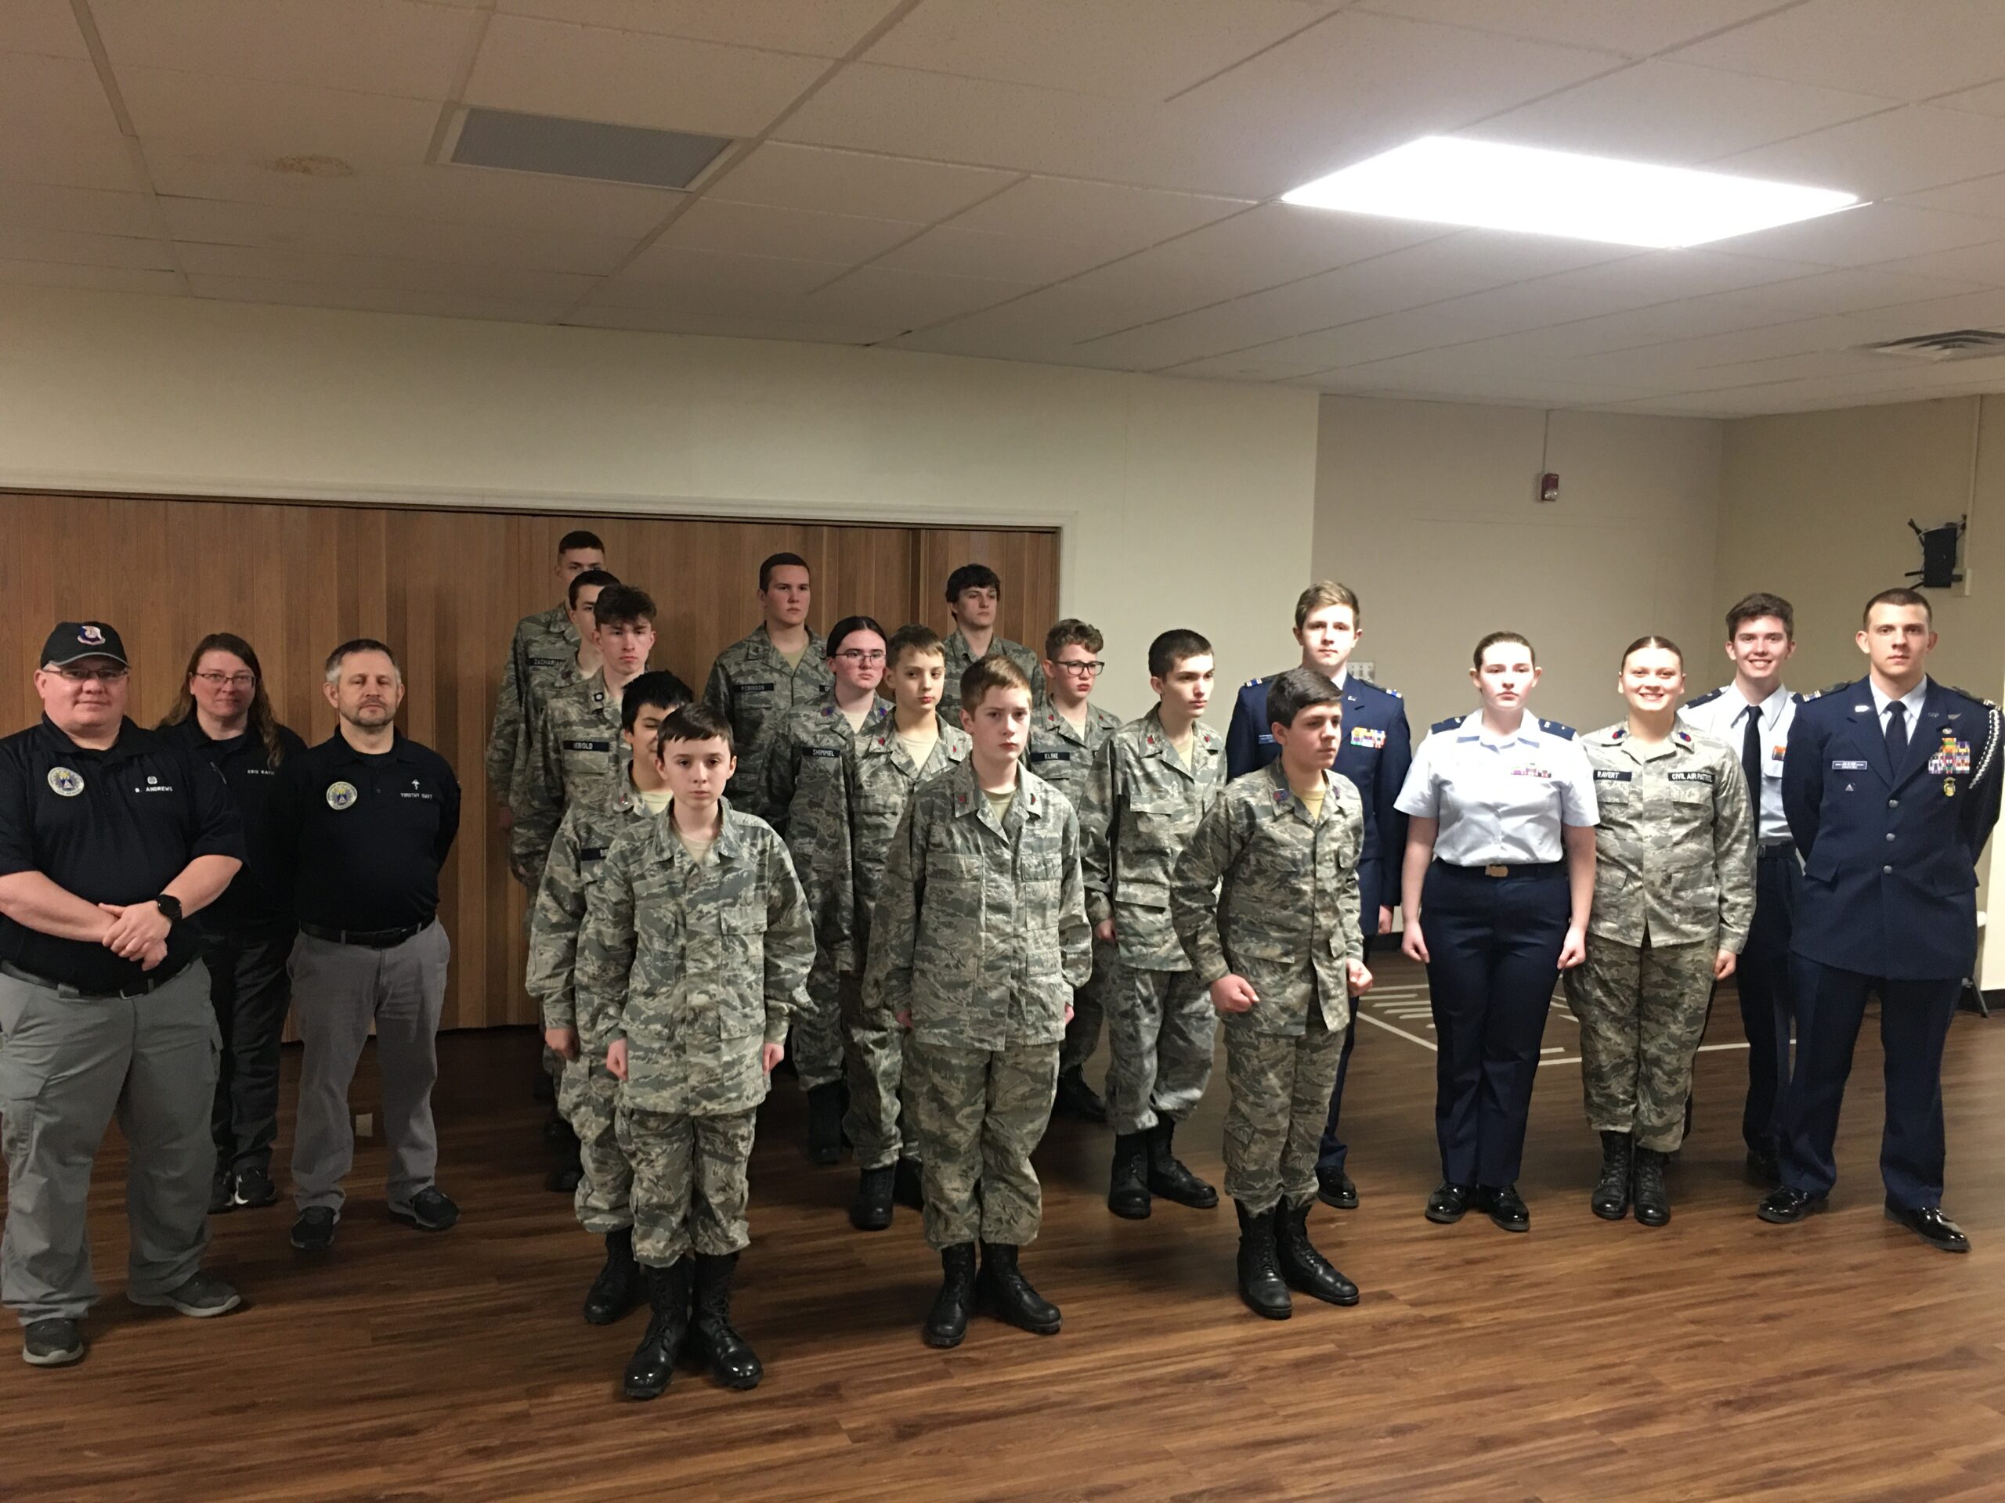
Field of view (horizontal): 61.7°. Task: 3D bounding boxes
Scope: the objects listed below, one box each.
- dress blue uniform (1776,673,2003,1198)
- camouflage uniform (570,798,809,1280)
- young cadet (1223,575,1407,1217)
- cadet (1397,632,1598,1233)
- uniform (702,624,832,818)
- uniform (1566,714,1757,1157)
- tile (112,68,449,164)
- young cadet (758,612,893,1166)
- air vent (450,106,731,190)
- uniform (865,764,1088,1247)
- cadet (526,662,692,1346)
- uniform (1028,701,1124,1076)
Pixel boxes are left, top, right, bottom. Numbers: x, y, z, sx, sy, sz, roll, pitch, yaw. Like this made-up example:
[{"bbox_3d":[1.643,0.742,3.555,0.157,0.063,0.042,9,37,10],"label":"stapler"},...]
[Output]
[{"bbox_3d":[2.496,0.550,4.739,0.530,1.526,0.340,4,7,28],"label":"dress blue uniform"},{"bbox_3d":[-0.686,0.632,3.724,0.530,1.060,0.300,-1,6,-18],"label":"camouflage uniform"},{"bbox_3d":[0.894,0.411,4.887,0.530,1.800,0.340,2,6,3],"label":"young cadet"},{"bbox_3d":[1.383,0.496,4.717,0.540,1.653,0.300,3,6,17],"label":"cadet"},{"bbox_3d":[-0.782,0.262,5.834,0.520,1.416,0.320,-1,6,-21],"label":"uniform"},{"bbox_3d":[1.847,0.538,4.768,0.530,1.222,0.290,3,6,20],"label":"uniform"},{"bbox_3d":[-1.476,-1.293,3.452,0.605,0.020,0.605,-2,7,-23],"label":"tile"},{"bbox_3d":[-0.497,0.418,5.203,0.470,1.655,0.310,-1,6,-22],"label":"young cadet"},{"bbox_3d":[-0.902,-1.325,3.679,0.561,0.030,0.522,-1,6,-23],"label":"air vent"},{"bbox_3d":[-0.043,0.613,4.036,0.520,1.205,0.310,-1,6,-22],"label":"uniform"},{"bbox_3d":[-0.888,0.582,4.032,0.500,1.538,0.320,-1,6,-19],"label":"cadet"},{"bbox_3d":[0.222,0.453,5.564,0.480,1.267,0.290,-2,7,-23],"label":"uniform"}]

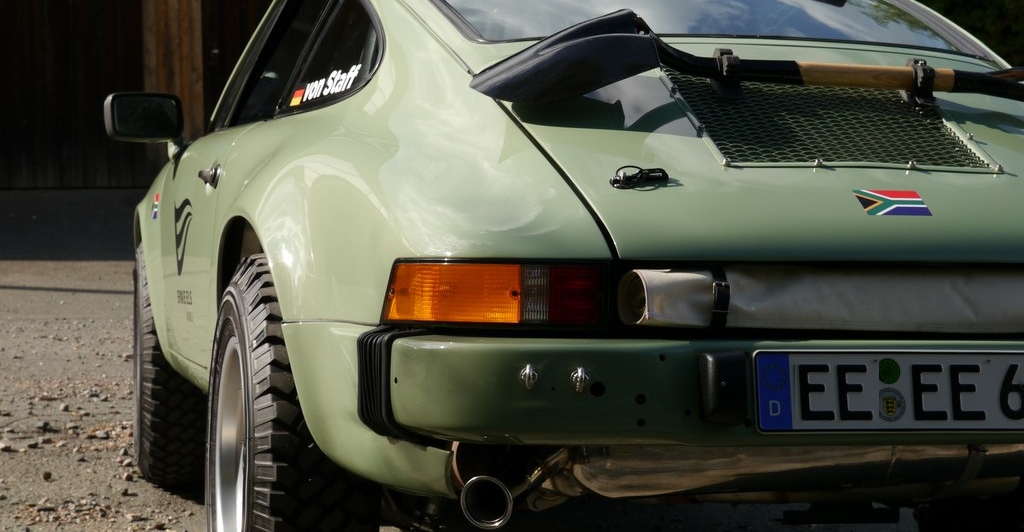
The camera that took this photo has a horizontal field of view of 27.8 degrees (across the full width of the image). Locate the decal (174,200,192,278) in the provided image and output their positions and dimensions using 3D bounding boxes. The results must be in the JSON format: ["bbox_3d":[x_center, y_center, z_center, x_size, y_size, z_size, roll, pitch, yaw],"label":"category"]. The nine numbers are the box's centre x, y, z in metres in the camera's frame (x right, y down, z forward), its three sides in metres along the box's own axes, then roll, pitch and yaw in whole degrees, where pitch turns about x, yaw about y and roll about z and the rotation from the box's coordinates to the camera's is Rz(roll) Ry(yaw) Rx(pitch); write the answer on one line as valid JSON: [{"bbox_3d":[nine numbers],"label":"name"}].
[{"bbox_3d":[-0.749,-0.065,4.720,0.012,0.176,0.290,0,2,-16],"label":"decal"}]

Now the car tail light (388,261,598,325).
[{"bbox_3d":[-0.025,0.038,2.830,0.300,0.085,0.095,0,2,-3],"label":"car tail light"}]

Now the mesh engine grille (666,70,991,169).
[{"bbox_3d":[0.477,-0.227,3.180,0.420,0.030,0.370,0,28,-14],"label":"mesh engine grille"}]

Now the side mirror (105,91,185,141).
[{"bbox_3d":[-0.900,-0.365,5.060,0.190,0.117,0.090,-1,2,-24],"label":"side mirror"}]

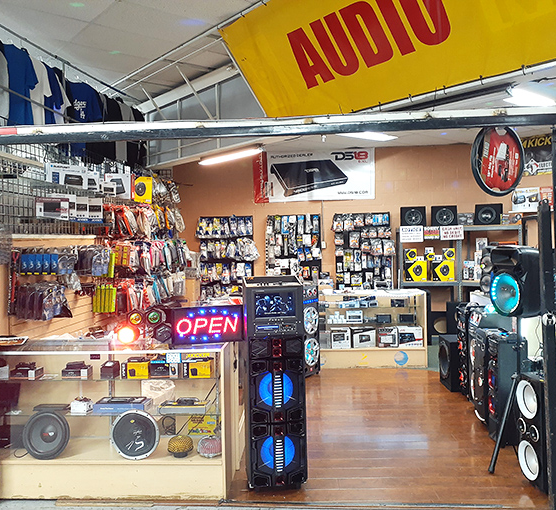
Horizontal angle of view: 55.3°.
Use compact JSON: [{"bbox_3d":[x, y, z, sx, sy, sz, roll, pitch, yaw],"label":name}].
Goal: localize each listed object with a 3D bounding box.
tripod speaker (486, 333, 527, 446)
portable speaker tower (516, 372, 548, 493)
[{"bbox_3d":[1.849,1.086,4.253,0.235,0.850,0.235,-1,1,-4],"label":"tripod speaker"},{"bbox_3d":[1.841,1.175,3.518,0.300,0.710,0.290,-1,1,-6],"label":"portable speaker tower"}]

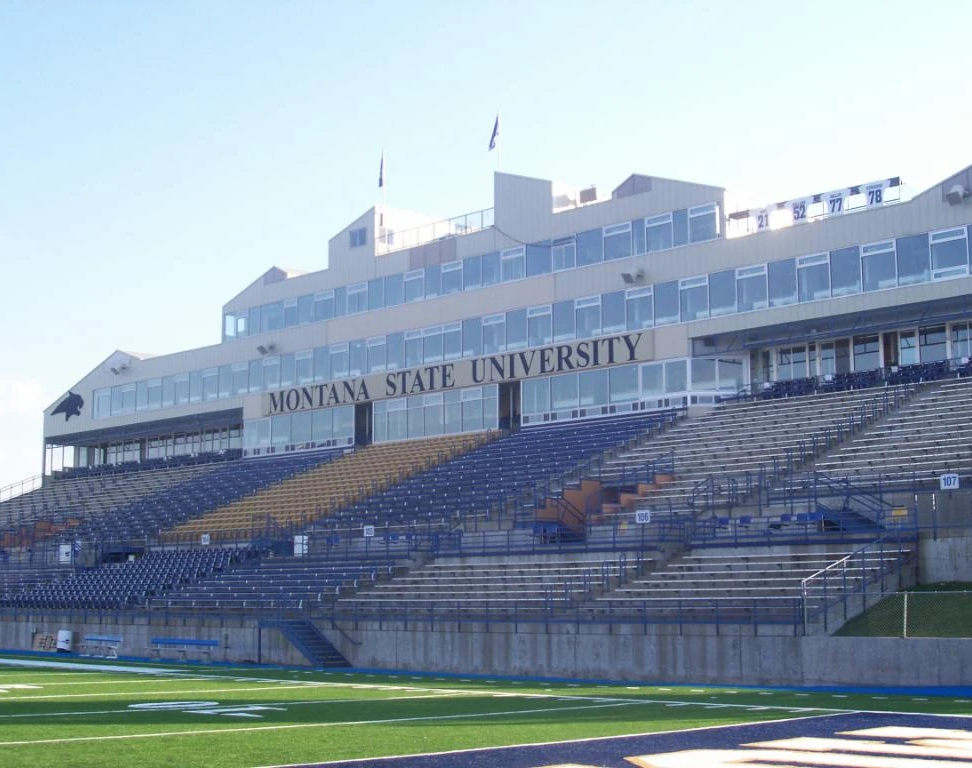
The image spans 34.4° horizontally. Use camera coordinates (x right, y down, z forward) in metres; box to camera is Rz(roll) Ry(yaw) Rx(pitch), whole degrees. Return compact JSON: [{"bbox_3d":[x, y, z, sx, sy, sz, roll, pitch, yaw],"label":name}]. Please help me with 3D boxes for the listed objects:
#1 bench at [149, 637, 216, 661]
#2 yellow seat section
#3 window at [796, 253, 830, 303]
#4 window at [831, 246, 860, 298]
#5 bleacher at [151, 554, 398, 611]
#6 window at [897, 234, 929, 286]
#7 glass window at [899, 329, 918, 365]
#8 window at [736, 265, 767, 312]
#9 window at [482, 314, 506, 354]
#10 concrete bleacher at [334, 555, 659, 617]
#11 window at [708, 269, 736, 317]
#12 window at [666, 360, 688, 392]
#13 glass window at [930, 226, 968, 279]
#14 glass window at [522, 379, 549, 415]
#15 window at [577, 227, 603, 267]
[{"bbox_3d":[-9.908,8.653,51.003,0.480,0.720,3.870,8,-11,-44],"label":"bench"},{"bbox_3d":[-7.805,4.977,77.800,12.600,5.900,11.900,8,-11,-44],"label":"yellow seat section"},{"bbox_3d":[12.659,-4.101,60.494,0.100,1.788,1.535,8,-11,-44],"label":"window"},{"bbox_3d":[14.873,-4.619,64.779,0.150,1.980,1.478,7,-10,-44],"label":"window"},{"bbox_3d":[-8.211,7.551,59.120,5.300,2.300,10.100,8,-11,-44],"label":"bleacher"},{"bbox_3d":[17.119,-4.944,62.800,0.100,1.980,1.545,8,-11,-44],"label":"window"},{"bbox_3d":[16.684,-1.322,61.811,0.100,1.571,0.854,8,-11,-44],"label":"glass window"},{"bbox_3d":[10.636,-3.806,62.582,0.100,1.824,1.548,8,-11,-44],"label":"window"},{"bbox_3d":[0.429,-2.534,79.513,0.150,1.980,1.694,7,-10,-44],"label":"window"},{"bbox_3d":[-0.092,5.966,45.583,4.400,1.800,9.600,8,-11,-44],"label":"concrete bleacher"},{"bbox_3d":[10.494,-3.970,69.333,0.150,2.000,1.500,7,-11,-44],"label":"window"},{"bbox_3d":[8.613,-0.301,70.819,0.150,1.390,1.300,7,-11,-44],"label":"window"},{"bbox_3d":[18.128,-5.018,61.317,0.100,2.019,1.729,8,-11,-44],"label":"glass window"},{"bbox_3d":[2.477,0.596,77.080,0.100,1.670,1.897,8,-11,-44],"label":"glass window"},{"bbox_3d":[4.981,-6.555,75.528,0.100,1.700,1.672,8,-11,-44],"label":"window"}]

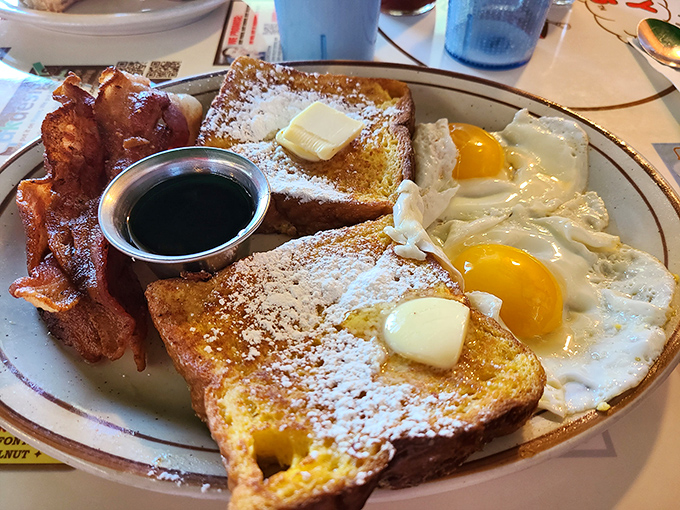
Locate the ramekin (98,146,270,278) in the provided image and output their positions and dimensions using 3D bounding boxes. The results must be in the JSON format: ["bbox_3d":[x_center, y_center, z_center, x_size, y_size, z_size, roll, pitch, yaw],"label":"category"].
[{"bbox_3d":[-0.065,-0.013,0.224,0.069,0.032,0.069,4,50,0],"label":"ramekin"}]

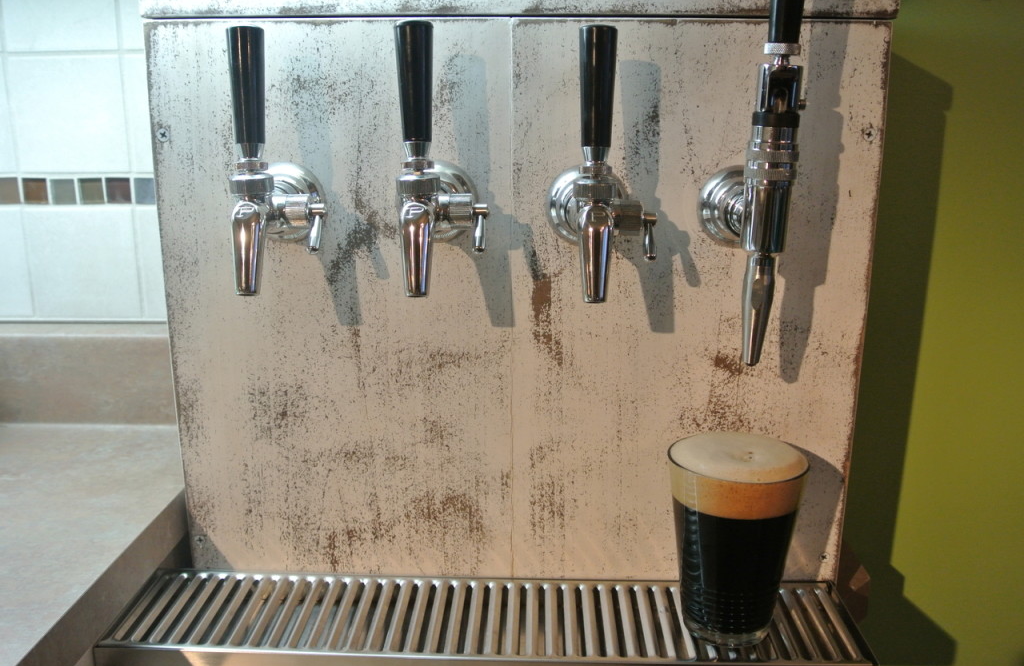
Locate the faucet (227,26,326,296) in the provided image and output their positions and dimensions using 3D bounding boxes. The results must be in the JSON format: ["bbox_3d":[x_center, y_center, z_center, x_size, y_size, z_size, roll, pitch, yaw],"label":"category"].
[{"bbox_3d":[-0.148,-0.108,0.573,0.070,0.157,0.095,1,14,2],"label":"faucet"}]

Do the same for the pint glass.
[{"bbox_3d":[0.148,0.141,0.615,0.089,0.123,0.089,1,14,2],"label":"pint glass"}]

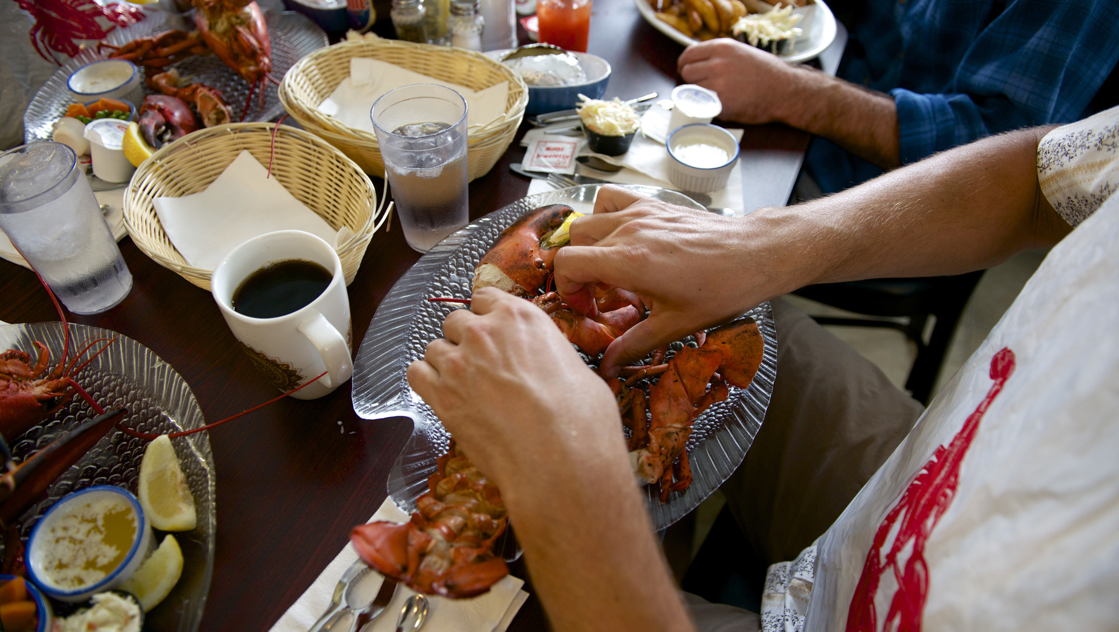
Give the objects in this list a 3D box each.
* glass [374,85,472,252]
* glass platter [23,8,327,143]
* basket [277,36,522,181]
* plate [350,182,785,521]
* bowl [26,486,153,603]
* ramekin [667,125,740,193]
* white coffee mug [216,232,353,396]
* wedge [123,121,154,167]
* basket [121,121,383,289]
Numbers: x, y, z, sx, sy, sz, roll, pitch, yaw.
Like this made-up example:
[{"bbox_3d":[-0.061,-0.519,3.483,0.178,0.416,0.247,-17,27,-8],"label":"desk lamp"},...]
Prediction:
[{"bbox_3d":[-0.110,-0.120,0.634,0.073,0.129,0.073,1,50,0],"label":"glass"},{"bbox_3d":[-0.406,-0.243,0.814,0.298,0.028,0.365,0,49,-1],"label":"glass platter"},{"bbox_3d":[-0.151,-0.199,0.751,0.248,0.072,0.170,12,49,10],"label":"basket"},{"bbox_3d":[0.018,0.016,0.590,0.302,0.026,0.379,20,53,15],"label":"plate"},{"bbox_3d":[-0.283,0.143,0.459,0.068,0.034,0.068,1,50,-1],"label":"bowl"},{"bbox_3d":[0.142,-0.155,0.742,0.073,0.037,0.073,1,49,0],"label":"ramekin"},{"bbox_3d":[-0.188,0.011,0.544,0.108,0.103,0.086,34,56,26],"label":"white coffee mug"},{"bbox_3d":[-0.407,-0.164,0.728,0.034,0.036,0.065,-25,53,-21],"label":"wedge"},{"bbox_3d":[-0.252,-0.076,0.633,0.230,0.072,0.177,29,55,21],"label":"basket"}]

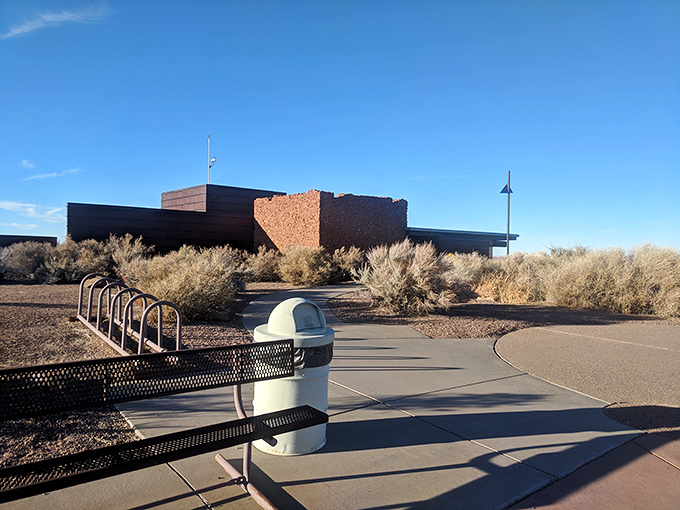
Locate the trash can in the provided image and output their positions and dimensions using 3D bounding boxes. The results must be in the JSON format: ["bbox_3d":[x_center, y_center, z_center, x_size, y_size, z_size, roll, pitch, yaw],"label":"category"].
[{"bbox_3d":[-0.367,0.915,4.020,0.635,1.150,0.635,2,1,0],"label":"trash can"}]

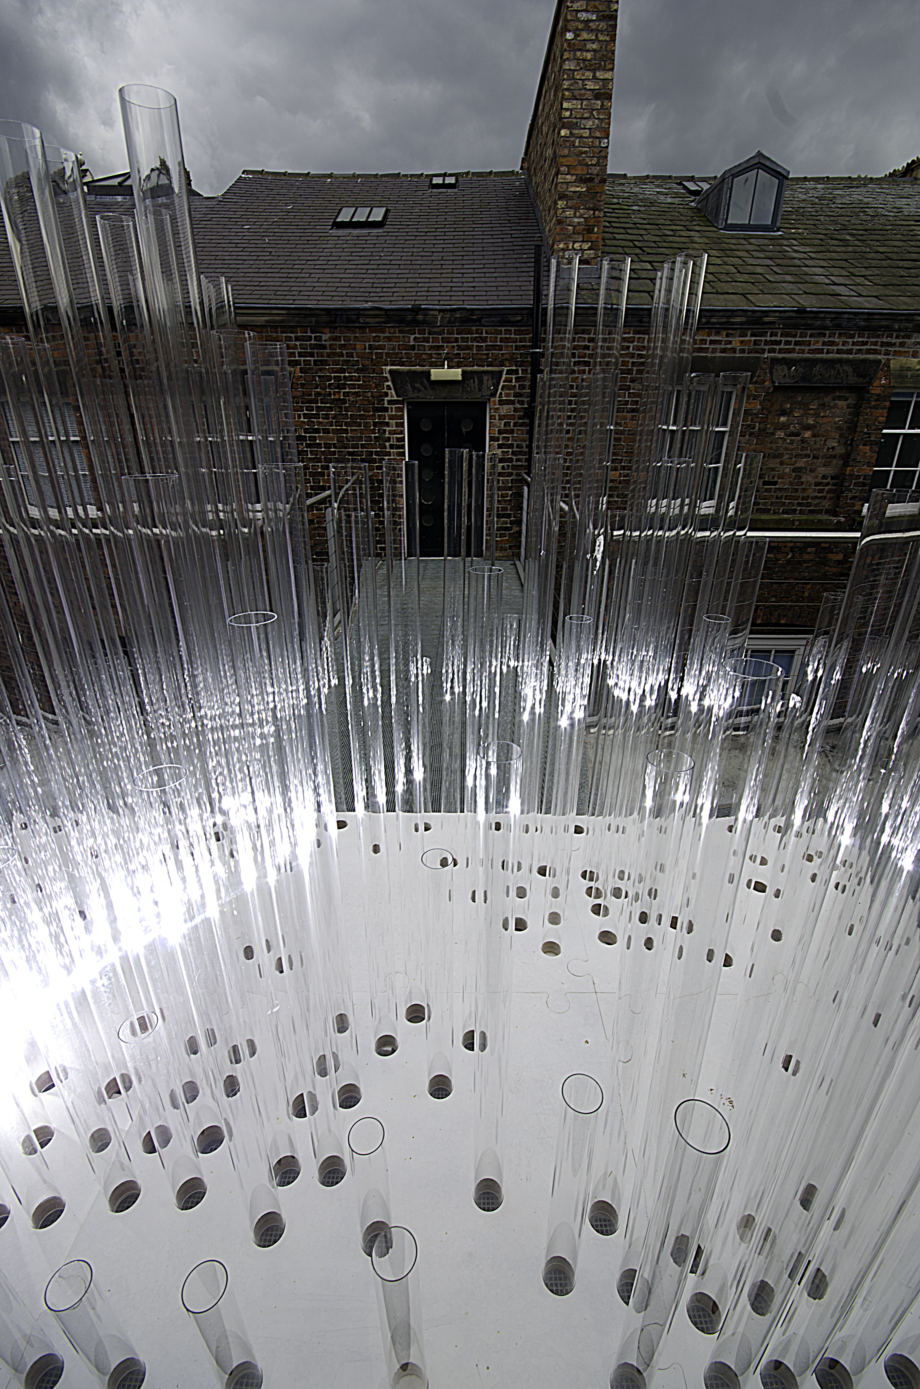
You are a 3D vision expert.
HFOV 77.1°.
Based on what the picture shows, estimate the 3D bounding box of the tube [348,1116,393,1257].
[{"bbox_3d":[-0.155,0.897,1.035,0.060,0.346,0.060,0,23,0],"label":"tube"}]

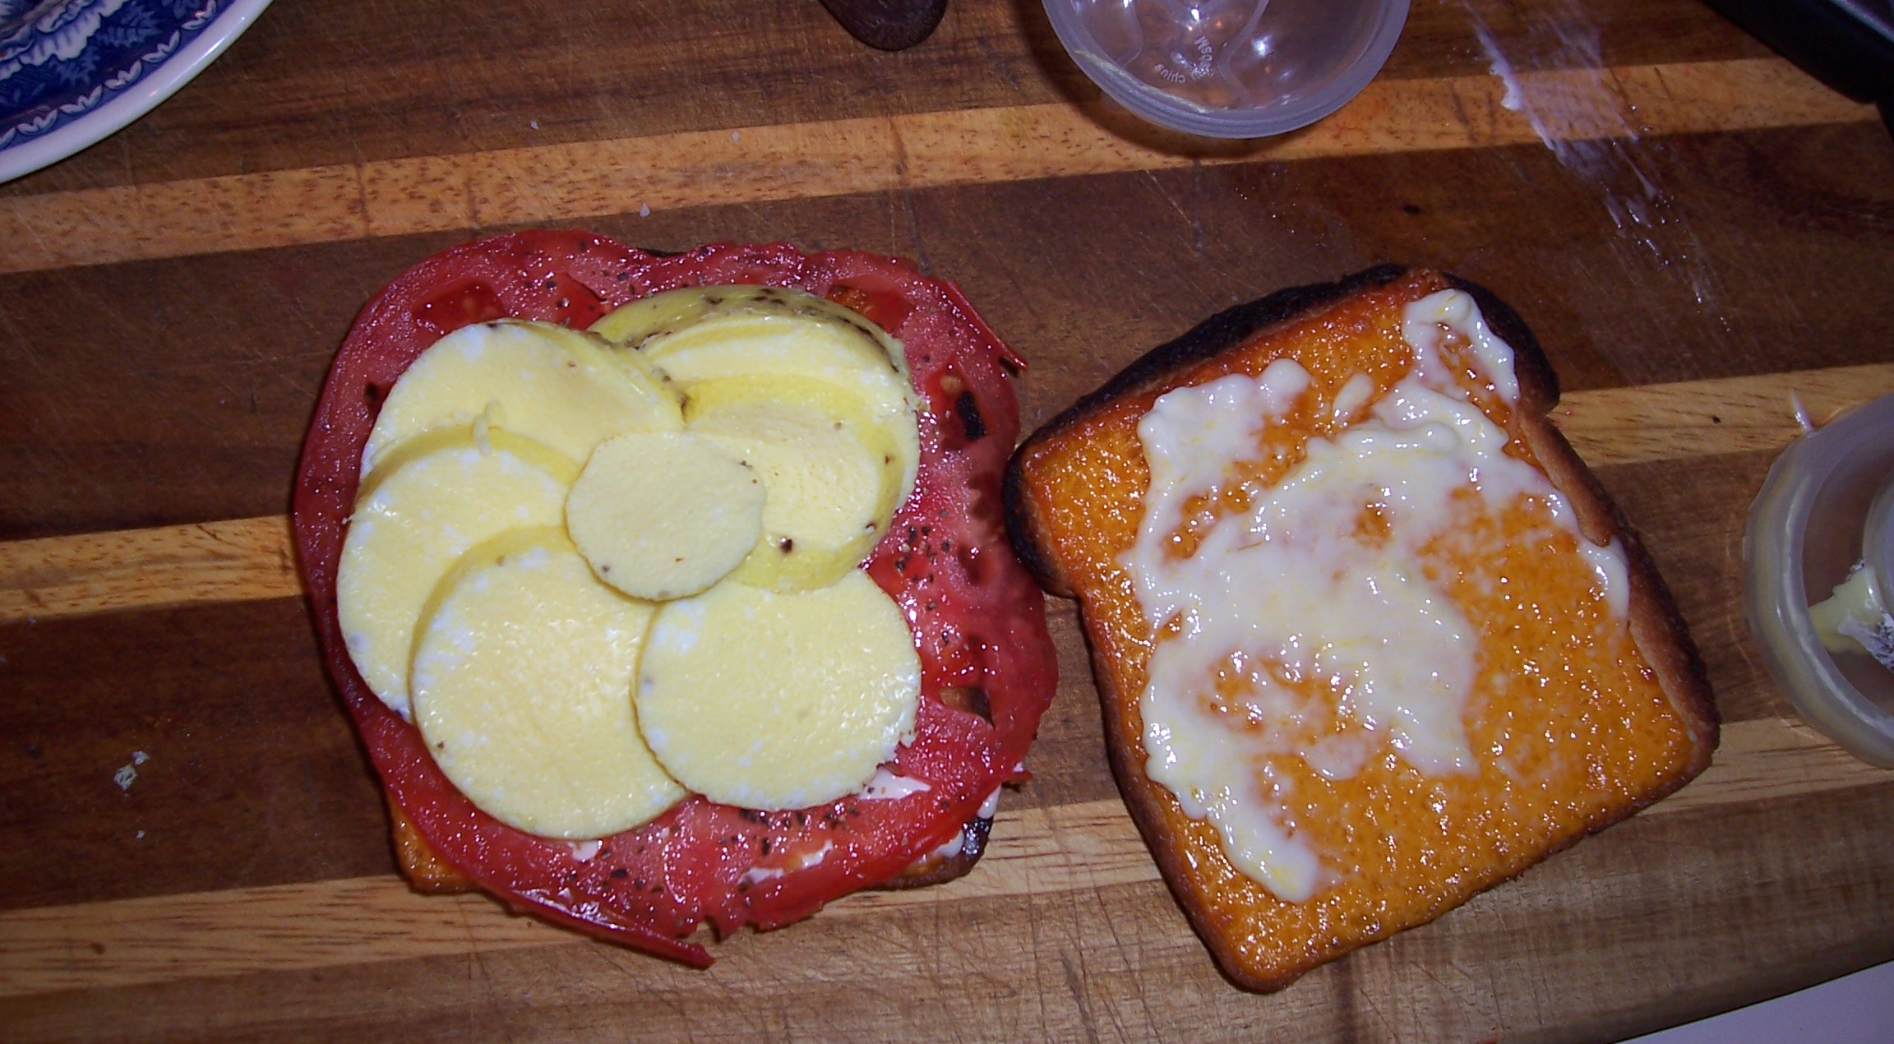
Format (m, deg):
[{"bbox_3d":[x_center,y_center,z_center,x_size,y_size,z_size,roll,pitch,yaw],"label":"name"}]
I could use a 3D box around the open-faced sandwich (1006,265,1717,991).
[{"bbox_3d":[0.077,0.013,0.353,0.112,0.017,0.121,-23,83,-7],"label":"open-faced sandwich"}]

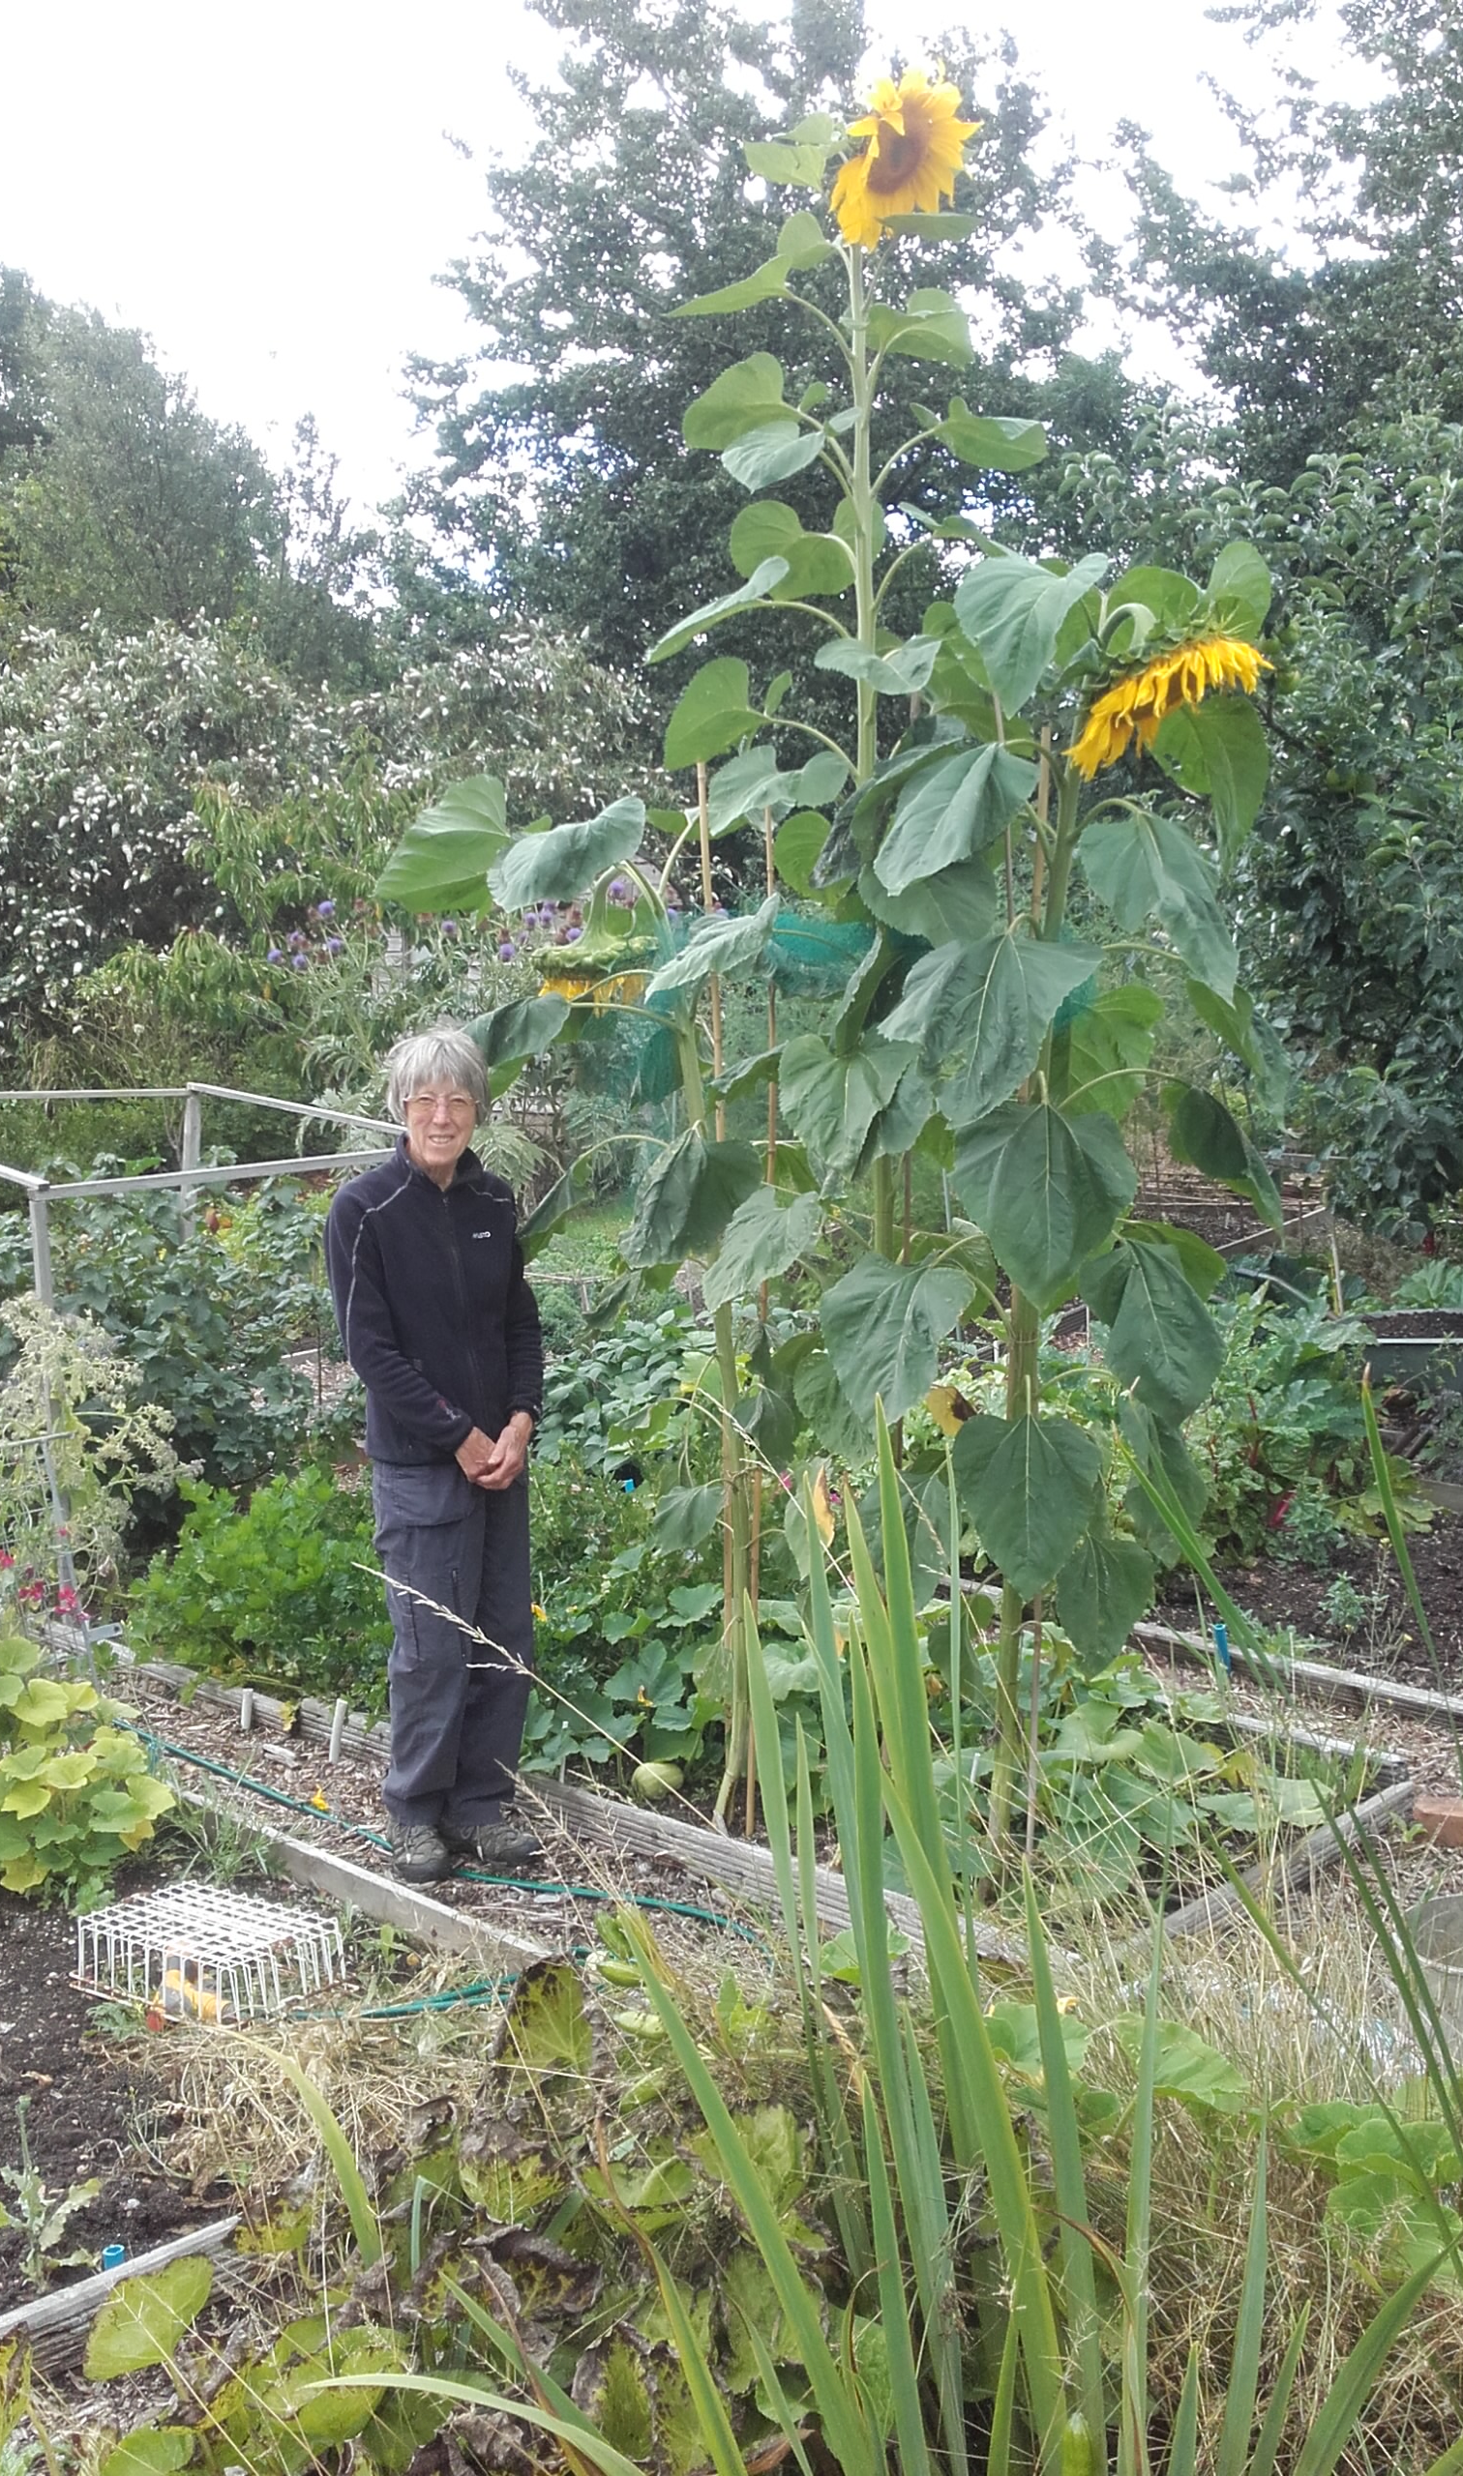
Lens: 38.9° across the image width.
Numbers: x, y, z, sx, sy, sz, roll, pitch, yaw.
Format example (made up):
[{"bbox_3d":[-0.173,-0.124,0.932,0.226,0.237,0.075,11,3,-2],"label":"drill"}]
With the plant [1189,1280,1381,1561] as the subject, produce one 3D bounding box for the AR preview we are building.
[{"bbox_3d":[1.863,0.566,6.972,0.680,0.880,0.650,0,4,0],"label":"plant"}]

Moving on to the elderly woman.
[{"bbox_3d":[-0.575,0.412,4.083,0.440,1.630,0.330,-2,4,-25],"label":"elderly woman"}]

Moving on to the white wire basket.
[{"bbox_3d":[-0.897,1.241,3.594,0.390,0.105,0.280,3,5,35],"label":"white wire basket"}]

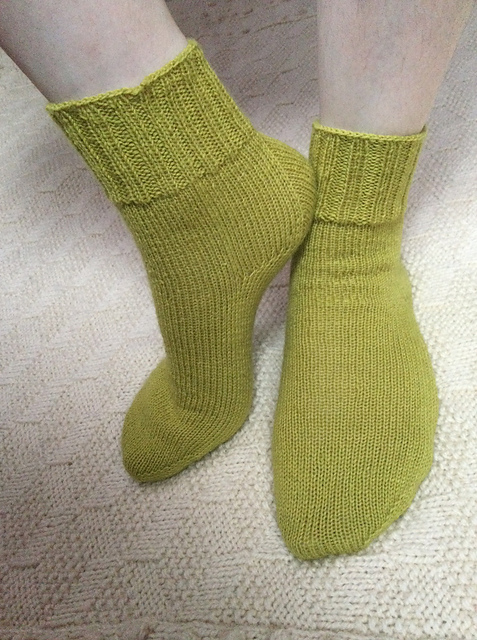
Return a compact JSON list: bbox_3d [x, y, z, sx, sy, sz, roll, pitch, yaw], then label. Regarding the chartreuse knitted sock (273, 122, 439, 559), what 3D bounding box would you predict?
[{"bbox_3d":[0.073,-0.006,0.334,0.102,0.147,0.240,1,47,7],"label":"chartreuse knitted sock"}]

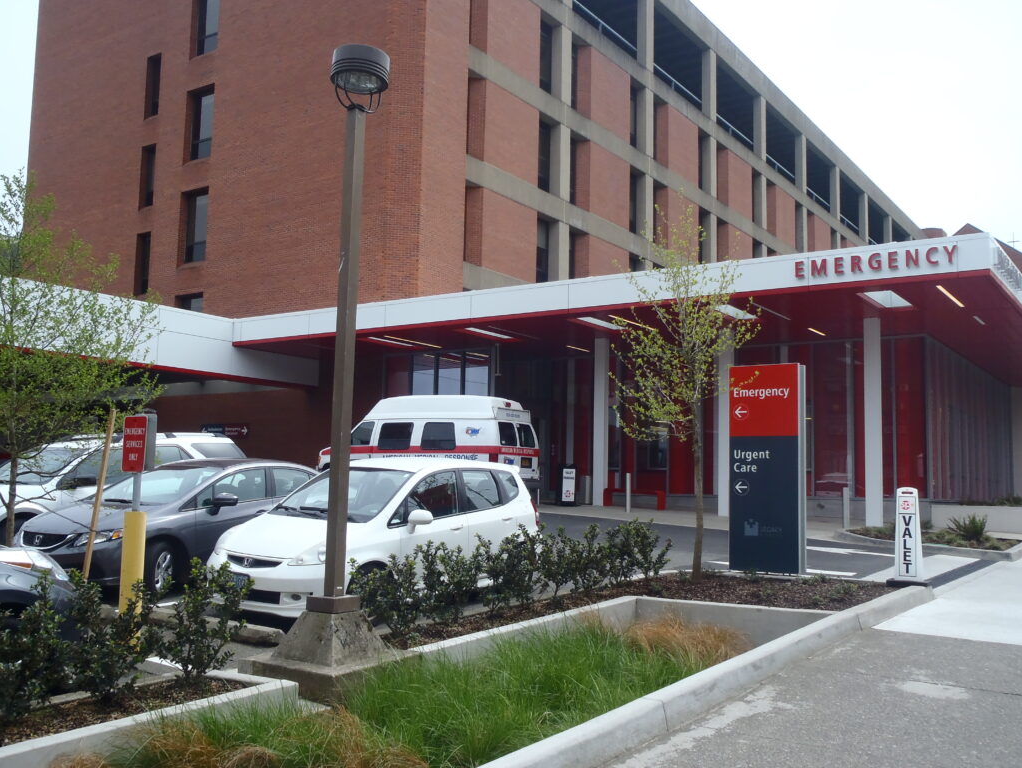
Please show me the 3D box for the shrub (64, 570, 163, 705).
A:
[{"bbox_3d":[-2.450,1.560,6.260,0.560,0.780,0.570,-3,-7,34],"label":"shrub"}]

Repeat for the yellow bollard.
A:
[{"bbox_3d":[-3.047,1.600,8.150,0.173,1.120,0.173,-3,-7,34],"label":"yellow bollard"}]

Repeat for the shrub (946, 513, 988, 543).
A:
[{"bbox_3d":[7.789,2.437,17.200,0.640,0.500,0.600,1,-6,0],"label":"shrub"}]

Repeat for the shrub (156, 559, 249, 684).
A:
[{"bbox_3d":[-2.060,1.575,6.710,0.560,0.810,0.580,-3,-7,34],"label":"shrub"}]

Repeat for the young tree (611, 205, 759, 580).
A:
[{"bbox_3d":[2.170,0.020,12.500,1.700,4.750,1.700,1,-6,0],"label":"young tree"}]

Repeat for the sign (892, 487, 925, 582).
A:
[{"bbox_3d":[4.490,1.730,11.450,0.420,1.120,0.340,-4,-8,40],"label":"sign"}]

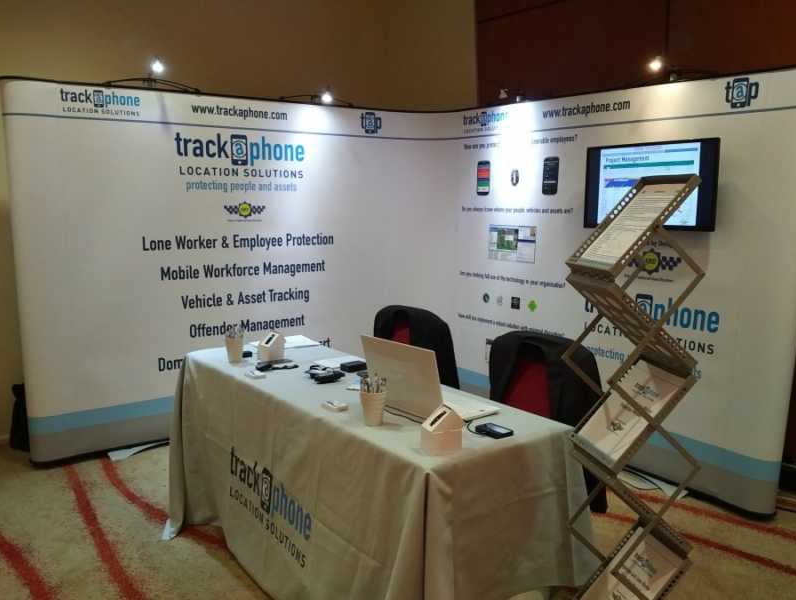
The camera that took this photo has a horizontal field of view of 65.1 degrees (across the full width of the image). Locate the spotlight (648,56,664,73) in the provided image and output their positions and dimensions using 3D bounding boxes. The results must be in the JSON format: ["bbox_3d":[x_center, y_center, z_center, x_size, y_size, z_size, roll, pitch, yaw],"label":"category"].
[{"bbox_3d":[1.292,-1.179,3.125,0.075,0.080,0.070,-7,13,-39],"label":"spotlight"}]

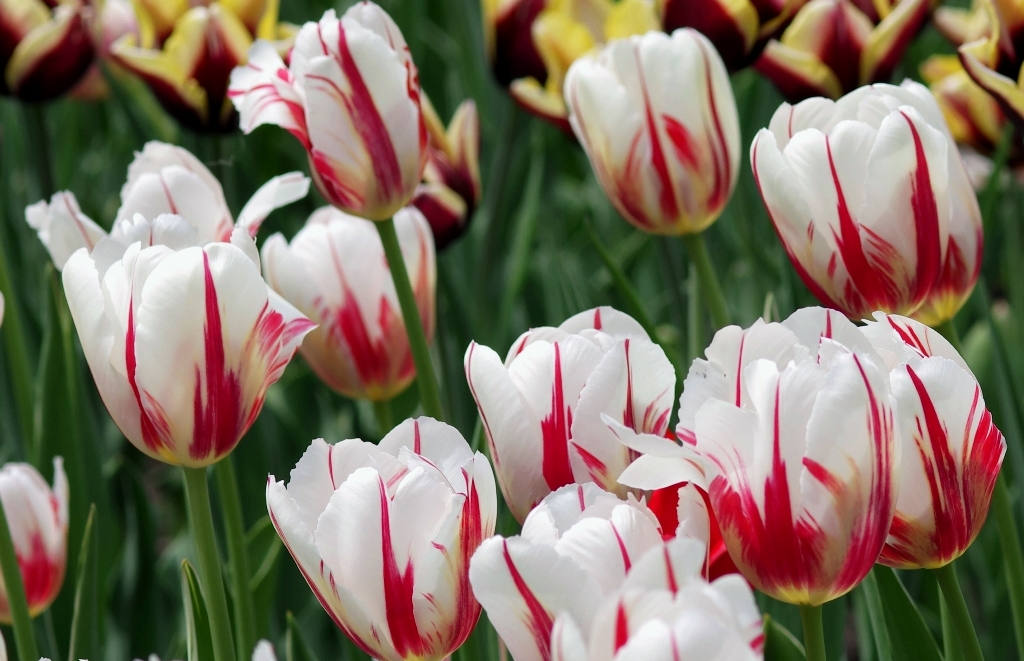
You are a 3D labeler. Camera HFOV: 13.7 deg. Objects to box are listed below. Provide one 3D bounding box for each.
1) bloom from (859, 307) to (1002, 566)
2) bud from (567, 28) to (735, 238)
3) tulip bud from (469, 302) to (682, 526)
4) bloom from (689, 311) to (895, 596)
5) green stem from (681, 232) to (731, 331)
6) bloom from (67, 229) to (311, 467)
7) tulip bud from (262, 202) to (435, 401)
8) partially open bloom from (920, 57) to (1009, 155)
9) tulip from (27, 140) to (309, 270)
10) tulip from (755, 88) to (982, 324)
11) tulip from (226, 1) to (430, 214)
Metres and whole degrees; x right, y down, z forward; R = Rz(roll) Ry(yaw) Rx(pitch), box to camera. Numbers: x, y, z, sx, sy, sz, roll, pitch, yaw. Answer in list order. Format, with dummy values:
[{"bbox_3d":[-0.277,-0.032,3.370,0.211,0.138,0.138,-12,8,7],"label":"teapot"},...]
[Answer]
[{"bbox_3d":[0.135,0.037,1.380,0.054,0.073,0.056,-9,17,0],"label":"bloom"},{"bbox_3d":[0.052,-0.072,1.570,0.062,0.071,0.062,-9,17,0],"label":"bud"},{"bbox_3d":[0.019,0.030,1.420,0.070,0.066,0.066,0,17,0],"label":"tulip bud"},{"bbox_3d":[0.086,0.039,1.300,0.066,0.082,0.066,0,17,0],"label":"bloom"},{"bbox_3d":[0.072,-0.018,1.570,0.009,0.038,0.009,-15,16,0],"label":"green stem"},{"bbox_3d":[-0.103,0.005,1.350,0.076,0.069,0.068,-5,17,0],"label":"bloom"},{"bbox_3d":[-0.061,-0.009,1.600,0.065,0.067,0.063,-6,17,0],"label":"tulip bud"},{"bbox_3d":[0.218,-0.107,2.050,0.050,0.053,0.050,0,17,0],"label":"partially open bloom"},{"bbox_3d":[-0.124,-0.025,1.550,0.098,0.075,0.085,-6,17,0],"label":"tulip"},{"bbox_3d":[0.115,-0.040,1.380,0.071,0.072,0.069,-12,17,0],"label":"tulip"},{"bbox_3d":[-0.061,-0.073,1.430,0.066,0.070,0.055,-7,17,0],"label":"tulip"}]

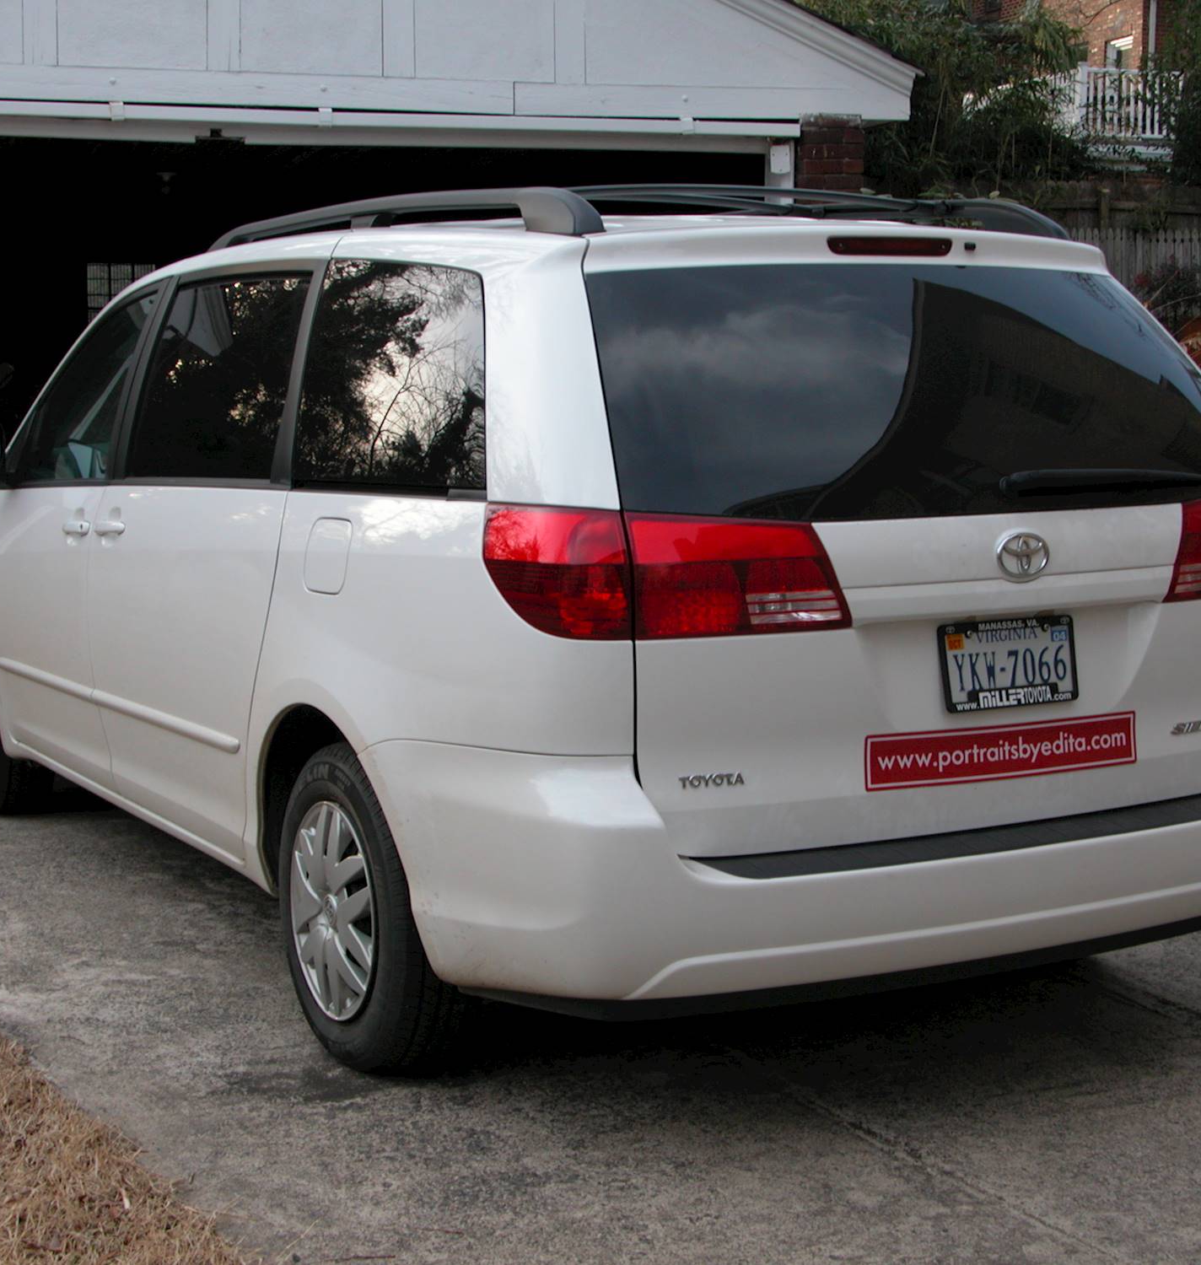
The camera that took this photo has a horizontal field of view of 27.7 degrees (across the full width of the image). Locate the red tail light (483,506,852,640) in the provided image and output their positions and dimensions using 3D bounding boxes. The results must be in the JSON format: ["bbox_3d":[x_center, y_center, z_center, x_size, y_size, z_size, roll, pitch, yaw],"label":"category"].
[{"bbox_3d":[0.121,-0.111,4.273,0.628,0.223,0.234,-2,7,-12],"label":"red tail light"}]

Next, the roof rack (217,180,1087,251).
[{"bbox_3d":[-0.011,-0.964,5.726,1.176,0.147,2.097,-4,8,-28],"label":"roof rack"}]

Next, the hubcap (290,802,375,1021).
[{"bbox_3d":[-0.543,0.572,4.990,0.059,0.441,0.441,-4,8,-28],"label":"hubcap"}]

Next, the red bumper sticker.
[{"bbox_3d":[0.747,0.216,4.489,0.624,0.098,0.010,-4,4,-28],"label":"red bumper sticker"}]

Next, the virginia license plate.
[{"bbox_3d":[0.752,0.057,4.468,0.310,0.160,0.020,-4,-1,-28],"label":"virginia license plate"}]

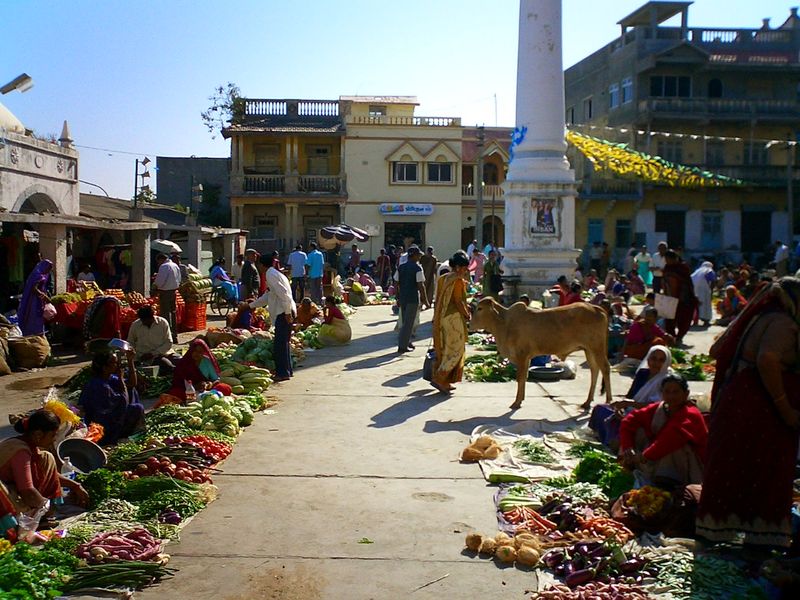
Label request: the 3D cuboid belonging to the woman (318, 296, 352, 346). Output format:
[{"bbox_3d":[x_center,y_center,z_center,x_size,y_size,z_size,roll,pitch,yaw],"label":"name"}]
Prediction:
[{"bbox_3d":[-1.071,0.306,14.174,0.540,0.800,0.460,1,4,12],"label":"woman"}]

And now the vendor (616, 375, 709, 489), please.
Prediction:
[{"bbox_3d":[1.825,0.878,5.924,0.580,0.780,0.640,2,5,30],"label":"vendor"}]

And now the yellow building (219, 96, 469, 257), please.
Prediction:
[{"bbox_3d":[-2.791,-5.488,42.716,11.000,8.600,8.000,0,4,-4],"label":"yellow building"}]

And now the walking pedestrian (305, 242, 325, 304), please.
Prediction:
[{"bbox_3d":[-2.260,-0.688,22.545,0.520,1.680,0.340,0,4,-3],"label":"walking pedestrian"}]

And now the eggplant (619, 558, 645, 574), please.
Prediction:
[{"bbox_3d":[1.165,1.336,4.285,0.150,0.070,0.070,-7,6,-20],"label":"eggplant"}]

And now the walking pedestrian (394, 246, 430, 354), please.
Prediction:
[{"bbox_3d":[0.176,-0.021,13.370,0.520,1.680,0.480,3,5,37],"label":"walking pedestrian"}]

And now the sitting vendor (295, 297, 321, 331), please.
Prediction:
[{"bbox_3d":[-1.623,0.293,14.976,0.460,0.720,0.460,3,5,37],"label":"sitting vendor"}]

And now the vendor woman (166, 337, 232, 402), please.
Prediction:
[{"bbox_3d":[-2.317,0.751,9.803,0.600,0.660,0.660,-4,5,-41],"label":"vendor woman"}]

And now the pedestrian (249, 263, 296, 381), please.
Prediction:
[{"bbox_3d":[-1.551,0.183,10.349,0.560,1.550,0.450,0,4,3],"label":"pedestrian"}]

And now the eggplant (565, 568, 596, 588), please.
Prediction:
[{"bbox_3d":[0.883,1.358,4.184,0.175,0.070,0.070,-13,11,-37],"label":"eggplant"}]

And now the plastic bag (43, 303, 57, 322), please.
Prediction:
[{"bbox_3d":[-5.821,0.208,14.200,0.230,0.330,0.190,0,4,0],"label":"plastic bag"}]

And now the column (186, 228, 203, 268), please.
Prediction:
[{"bbox_3d":[-5.993,-1.031,24.932,0.320,2.050,0.420,0,4,0],"label":"column"}]

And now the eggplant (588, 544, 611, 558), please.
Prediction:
[{"bbox_3d":[1.066,1.347,4.580,0.130,0.075,0.075,-1,4,-6],"label":"eggplant"}]

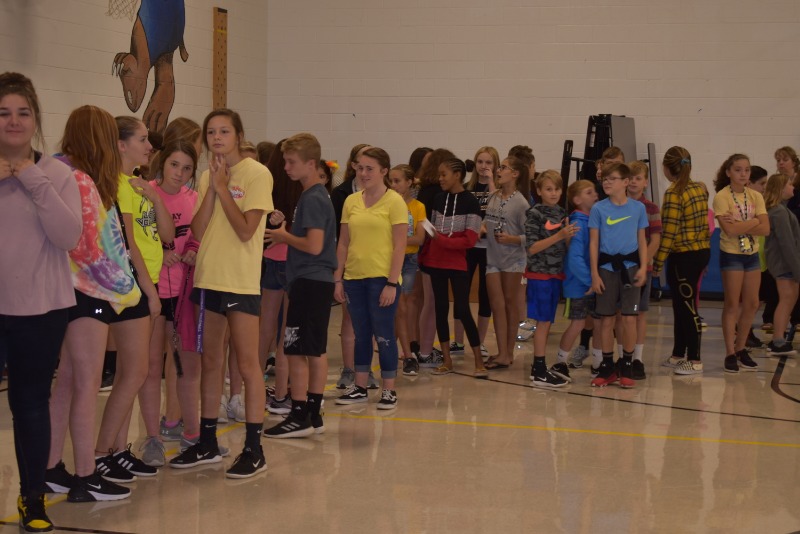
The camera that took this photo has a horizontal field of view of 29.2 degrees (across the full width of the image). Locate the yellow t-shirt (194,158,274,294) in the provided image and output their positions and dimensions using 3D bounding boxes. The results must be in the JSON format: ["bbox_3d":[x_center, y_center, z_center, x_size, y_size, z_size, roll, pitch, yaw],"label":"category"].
[{"bbox_3d":[-0.764,-0.187,7.084,0.400,0.630,0.280,3,4,27],"label":"yellow t-shirt"}]

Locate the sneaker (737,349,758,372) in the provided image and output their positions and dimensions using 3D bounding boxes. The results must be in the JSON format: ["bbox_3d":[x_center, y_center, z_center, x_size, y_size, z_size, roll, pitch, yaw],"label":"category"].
[{"bbox_3d":[2.519,0.675,11.183,0.092,0.105,0.250,-1,4,-27],"label":"sneaker"}]

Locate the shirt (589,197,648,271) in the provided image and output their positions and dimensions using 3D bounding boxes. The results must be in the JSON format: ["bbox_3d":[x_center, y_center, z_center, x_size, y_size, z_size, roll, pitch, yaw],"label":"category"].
[{"bbox_3d":[1.441,-0.214,10.090,0.400,0.475,0.225,1,4,7],"label":"shirt"}]

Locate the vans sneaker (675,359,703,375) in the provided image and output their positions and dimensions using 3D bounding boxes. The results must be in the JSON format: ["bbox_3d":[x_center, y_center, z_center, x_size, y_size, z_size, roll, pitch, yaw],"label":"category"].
[{"bbox_3d":[2.031,0.704,10.755,0.250,0.085,0.092,-1,4,-31],"label":"vans sneaker"}]

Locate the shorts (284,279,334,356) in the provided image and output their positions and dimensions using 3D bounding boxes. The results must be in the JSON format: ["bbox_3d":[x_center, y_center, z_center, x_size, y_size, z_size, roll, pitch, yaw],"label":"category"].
[{"bbox_3d":[-0.474,0.249,8.035,0.265,0.450,0.340,0,4,-10],"label":"shorts"}]

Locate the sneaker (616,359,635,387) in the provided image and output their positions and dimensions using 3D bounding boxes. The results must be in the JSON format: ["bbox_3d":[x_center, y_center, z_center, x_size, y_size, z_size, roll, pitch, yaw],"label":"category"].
[{"bbox_3d":[1.501,0.711,10.089,0.100,0.140,0.258,2,4,9],"label":"sneaker"}]

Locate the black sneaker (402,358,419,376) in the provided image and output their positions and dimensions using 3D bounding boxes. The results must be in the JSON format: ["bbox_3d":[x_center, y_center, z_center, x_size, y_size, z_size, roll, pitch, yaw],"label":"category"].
[{"bbox_3d":[0.073,0.677,10.482,0.095,0.105,0.250,0,4,-10],"label":"black sneaker"}]

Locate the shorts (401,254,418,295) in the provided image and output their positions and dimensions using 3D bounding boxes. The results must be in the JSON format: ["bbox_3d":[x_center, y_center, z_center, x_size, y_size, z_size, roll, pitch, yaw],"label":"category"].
[{"bbox_3d":[0.004,0.026,10.739,0.280,0.300,0.205,3,4,25],"label":"shorts"}]

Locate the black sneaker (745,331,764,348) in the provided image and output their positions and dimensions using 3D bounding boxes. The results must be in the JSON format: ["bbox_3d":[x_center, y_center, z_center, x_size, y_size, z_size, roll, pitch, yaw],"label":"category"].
[{"bbox_3d":[2.870,0.603,12.553,0.250,0.100,0.090,1,4,2],"label":"black sneaker"}]

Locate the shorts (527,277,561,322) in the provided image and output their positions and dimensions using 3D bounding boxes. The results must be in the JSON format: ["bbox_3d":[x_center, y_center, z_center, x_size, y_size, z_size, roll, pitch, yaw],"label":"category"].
[{"bbox_3d":[0.948,0.194,10.100,0.225,0.340,0.265,3,4,28],"label":"shorts"}]

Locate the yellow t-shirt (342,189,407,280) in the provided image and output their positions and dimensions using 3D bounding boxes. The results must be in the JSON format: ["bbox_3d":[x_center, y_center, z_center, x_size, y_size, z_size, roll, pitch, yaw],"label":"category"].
[{"bbox_3d":[-0.151,-0.192,9.077,0.410,0.560,0.250,3,4,23],"label":"yellow t-shirt"}]

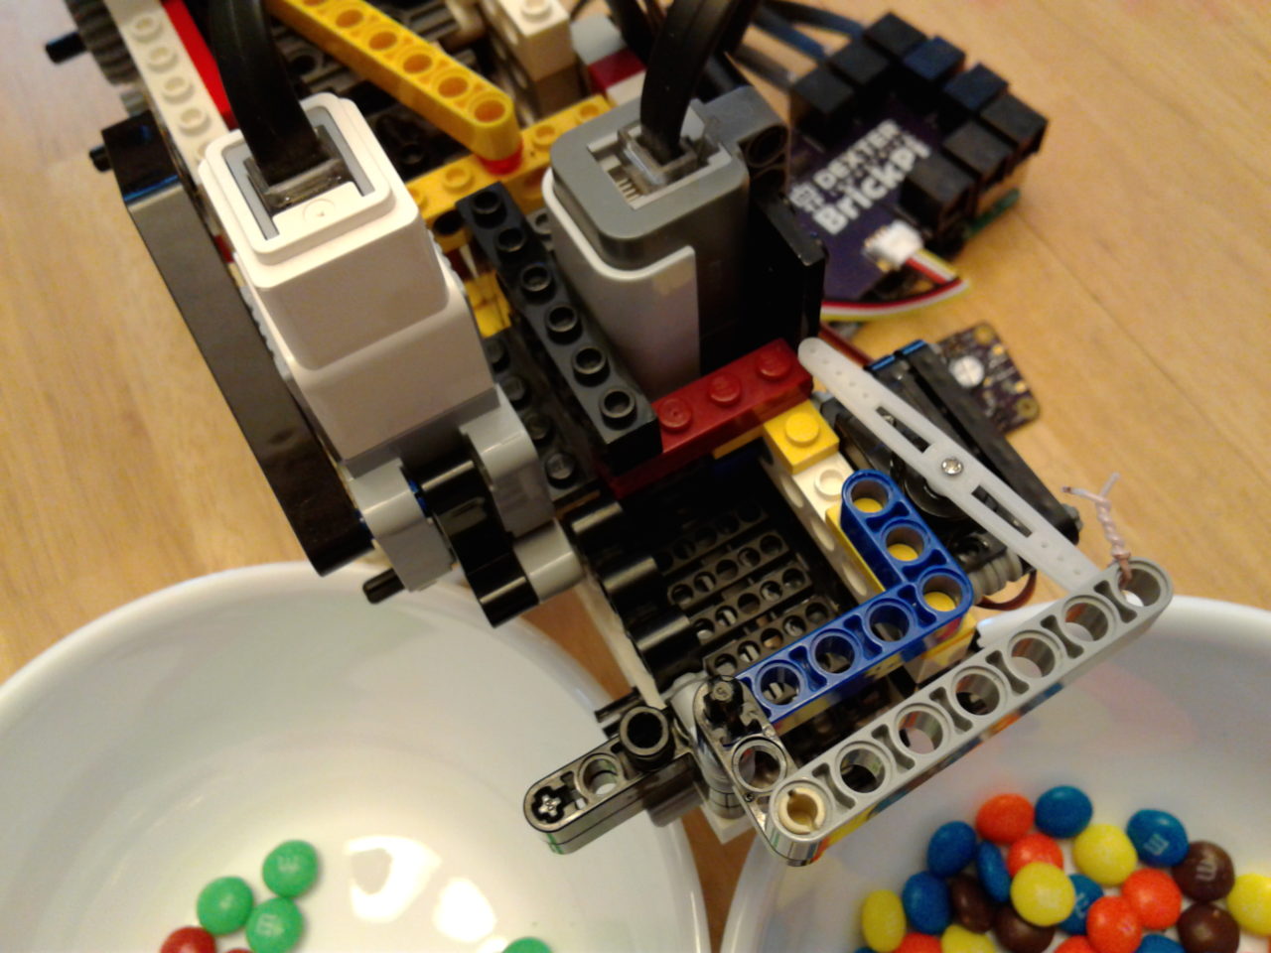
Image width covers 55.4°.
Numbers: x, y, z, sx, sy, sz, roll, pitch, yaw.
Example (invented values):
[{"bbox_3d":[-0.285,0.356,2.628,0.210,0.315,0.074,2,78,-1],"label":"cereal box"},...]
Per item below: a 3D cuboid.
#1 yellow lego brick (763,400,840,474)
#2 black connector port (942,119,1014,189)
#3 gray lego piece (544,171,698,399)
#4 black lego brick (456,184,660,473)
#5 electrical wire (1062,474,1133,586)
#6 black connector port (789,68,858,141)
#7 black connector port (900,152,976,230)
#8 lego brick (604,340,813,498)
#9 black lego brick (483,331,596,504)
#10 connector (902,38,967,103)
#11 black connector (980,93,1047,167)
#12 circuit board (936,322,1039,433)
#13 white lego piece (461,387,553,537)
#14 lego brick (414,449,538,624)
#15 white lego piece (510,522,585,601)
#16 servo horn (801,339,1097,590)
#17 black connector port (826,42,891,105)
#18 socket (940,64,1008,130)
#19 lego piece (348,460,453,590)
[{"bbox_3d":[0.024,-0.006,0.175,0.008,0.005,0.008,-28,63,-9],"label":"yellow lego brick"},{"bbox_3d":[0.102,-0.094,0.363,0.012,0.012,0.015,-39,66,-15],"label":"black connector port"},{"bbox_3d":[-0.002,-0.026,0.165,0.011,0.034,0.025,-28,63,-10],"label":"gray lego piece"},{"bbox_3d":[-0.011,-0.022,0.172,0.008,0.011,0.048,-28,63,-10],"label":"black lego brick"},{"bbox_3d":[0.055,0.007,0.141,0.007,0.005,0.013,-11,104,20],"label":"electrical wire"},{"bbox_3d":[0.059,-0.116,0.378,0.012,0.012,0.015,-39,66,-15],"label":"black connector port"},{"bbox_3d":[0.089,-0.084,0.358,0.012,0.012,0.015,-39,66,-15],"label":"black connector port"},{"bbox_3d":[0.009,-0.009,0.172,0.032,0.008,0.008,-28,63,-9],"label":"lego brick"},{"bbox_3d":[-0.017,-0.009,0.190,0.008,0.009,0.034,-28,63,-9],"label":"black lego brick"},{"bbox_3d":[0.093,-0.127,0.381,0.015,0.012,0.012,-39,66,-15],"label":"connector"},{"bbox_3d":[0.113,-0.104,0.367,0.012,0.012,0.015,-39,66,-15],"label":"black connector"},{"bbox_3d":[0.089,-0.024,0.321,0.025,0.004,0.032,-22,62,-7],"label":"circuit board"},{"bbox_3d":[-0.018,-0.002,0.171,0.007,0.022,0.013,-28,63,-9],"label":"white lego piece"},{"bbox_3d":[-0.023,0.008,0.171,0.008,0.032,0.008,-28,43,-9],"label":"lego brick"},{"bbox_3d":[-0.013,0.012,0.180,0.008,0.009,0.009,-28,63,-9],"label":"white lego piece"},{"bbox_3d":[0.042,0.000,0.162,0.007,0.004,0.055,-40,66,-15],"label":"servo horn"},{"bbox_3d":[0.067,-0.119,0.363,0.013,0.012,0.014,-40,66,-15],"label":"black connector port"},{"bbox_3d":[0.104,-0.116,0.374,0.015,0.012,0.012,-39,66,-15],"label":"socket"},{"bbox_3d":[-0.033,0.005,0.169,0.007,0.022,0.013,-28,63,-9],"label":"lego piece"}]

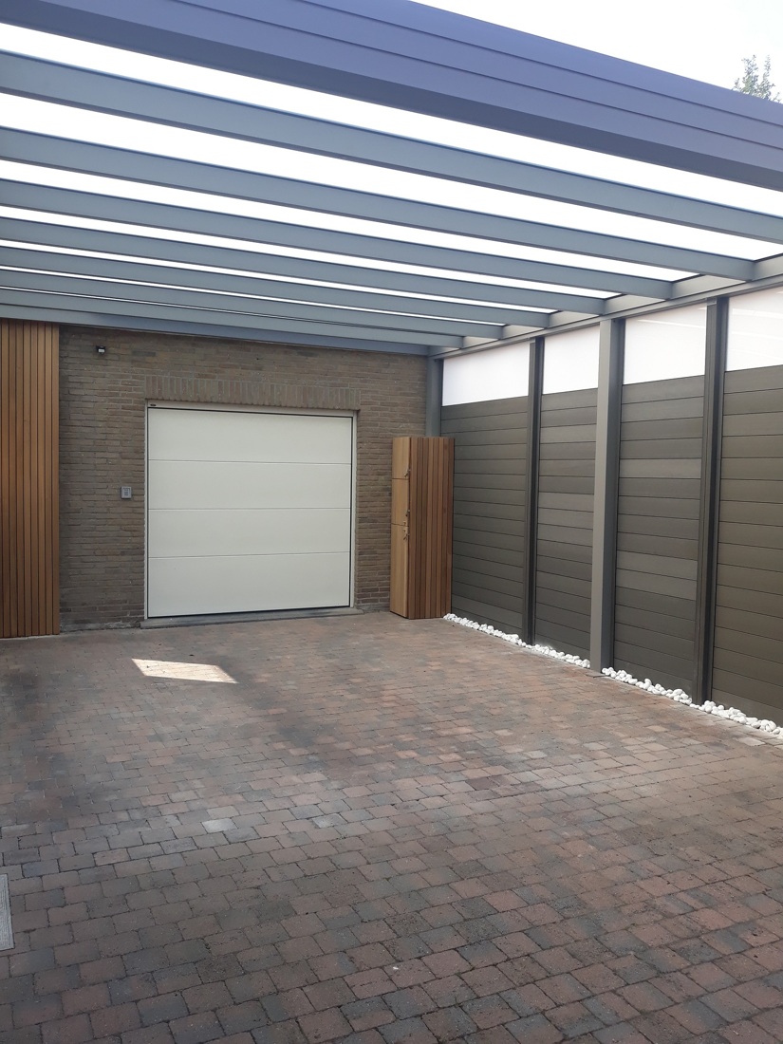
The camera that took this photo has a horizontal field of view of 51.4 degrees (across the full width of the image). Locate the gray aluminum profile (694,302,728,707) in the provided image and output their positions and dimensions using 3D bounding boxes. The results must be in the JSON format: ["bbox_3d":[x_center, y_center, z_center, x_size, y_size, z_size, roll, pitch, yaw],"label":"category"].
[{"bbox_3d":[2.332,-0.132,5.953,0.120,2.955,0.086,-1,4,-29],"label":"gray aluminum profile"}]

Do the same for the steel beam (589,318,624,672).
[{"bbox_3d":[1.815,-0.197,6.843,0.140,2.945,0.135,-1,4,-29],"label":"steel beam"}]

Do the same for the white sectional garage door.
[{"bbox_3d":[-1.457,-0.096,8.731,2.260,2.126,0.045,-1,4,-29],"label":"white sectional garage door"}]

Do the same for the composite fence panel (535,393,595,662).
[{"bbox_3d":[1.632,0.033,7.351,0.035,2.432,0.920,-1,4,-29],"label":"composite fence panel"}]

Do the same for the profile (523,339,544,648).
[{"bbox_3d":[1.358,-0.265,7.750,0.110,2.920,0.085,-1,4,-29],"label":"profile"}]

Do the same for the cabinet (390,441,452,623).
[{"bbox_3d":[0.354,0.062,9.287,0.509,2.005,0.530,0,4,-23],"label":"cabinet"}]

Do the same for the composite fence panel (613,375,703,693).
[{"bbox_3d":[2.135,0.096,6.434,0.035,2.437,0.923,-1,4,-29],"label":"composite fence panel"}]

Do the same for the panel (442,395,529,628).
[{"bbox_3d":[0.967,-0.053,8.564,0.035,2.422,1.710,-1,4,-29],"label":"panel"}]

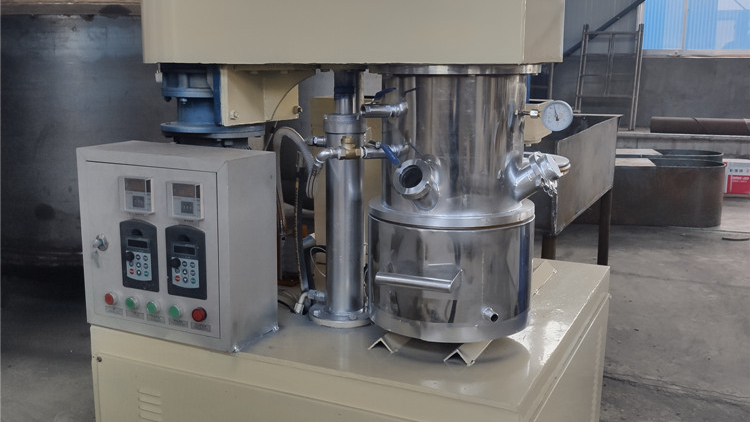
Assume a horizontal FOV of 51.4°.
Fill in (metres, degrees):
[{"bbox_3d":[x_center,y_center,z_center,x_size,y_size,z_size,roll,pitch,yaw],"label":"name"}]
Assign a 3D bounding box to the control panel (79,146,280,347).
[{"bbox_3d":[-0.442,0.067,1.743,0.406,0.404,0.189,6,13,26],"label":"control panel"}]

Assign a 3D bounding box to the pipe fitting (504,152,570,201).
[{"bbox_3d":[0.337,-0.074,1.645,0.125,0.090,0.072,-14,4,27],"label":"pipe fitting"}]

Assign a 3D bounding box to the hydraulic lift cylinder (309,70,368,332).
[{"bbox_3d":[-0.080,-0.029,1.795,0.140,0.575,0.140,0,12,0],"label":"hydraulic lift cylinder"}]

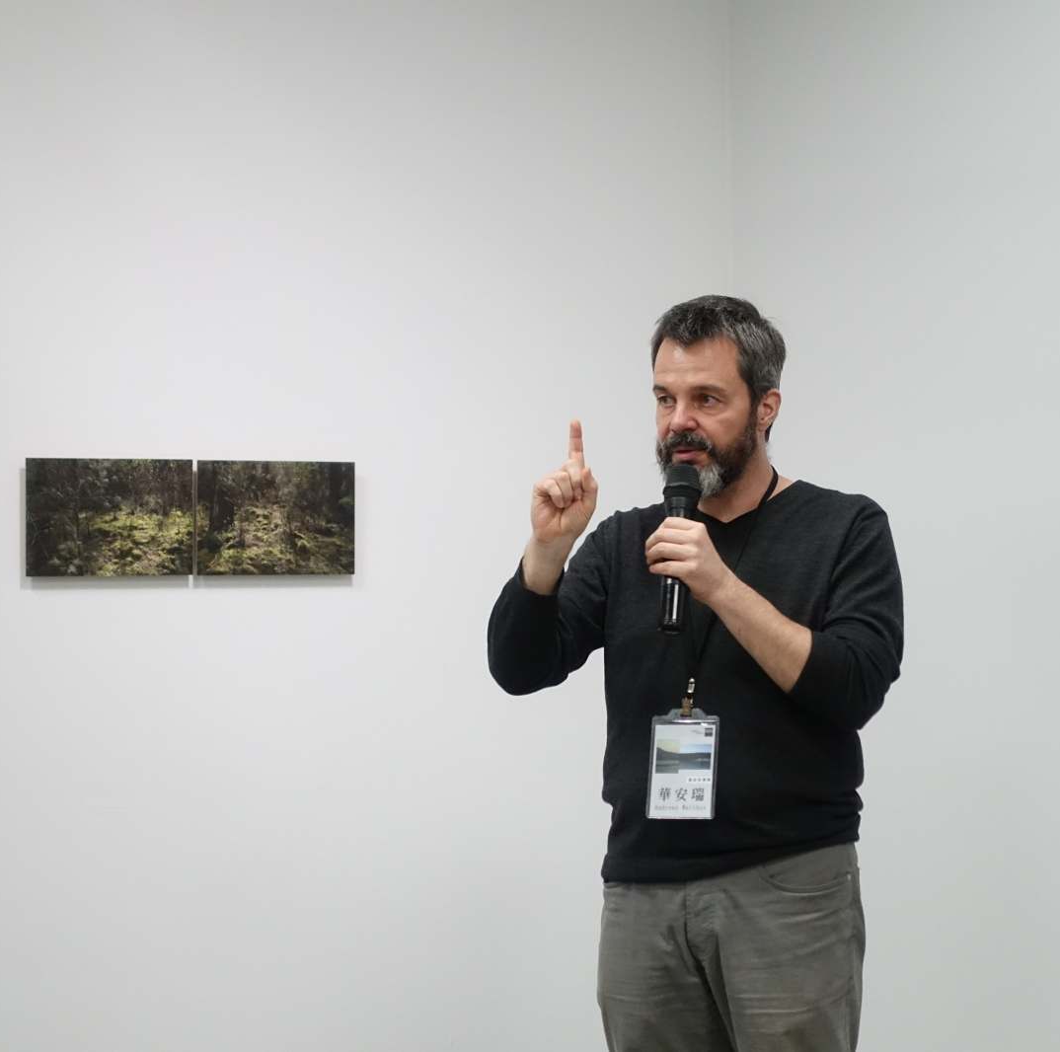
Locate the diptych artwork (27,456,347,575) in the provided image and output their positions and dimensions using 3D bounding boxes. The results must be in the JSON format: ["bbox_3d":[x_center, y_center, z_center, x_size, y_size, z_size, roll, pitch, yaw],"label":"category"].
[{"bbox_3d":[-0.650,-0.015,5.739,0.674,0.222,0.026,0,-1,-28],"label":"diptych artwork"}]

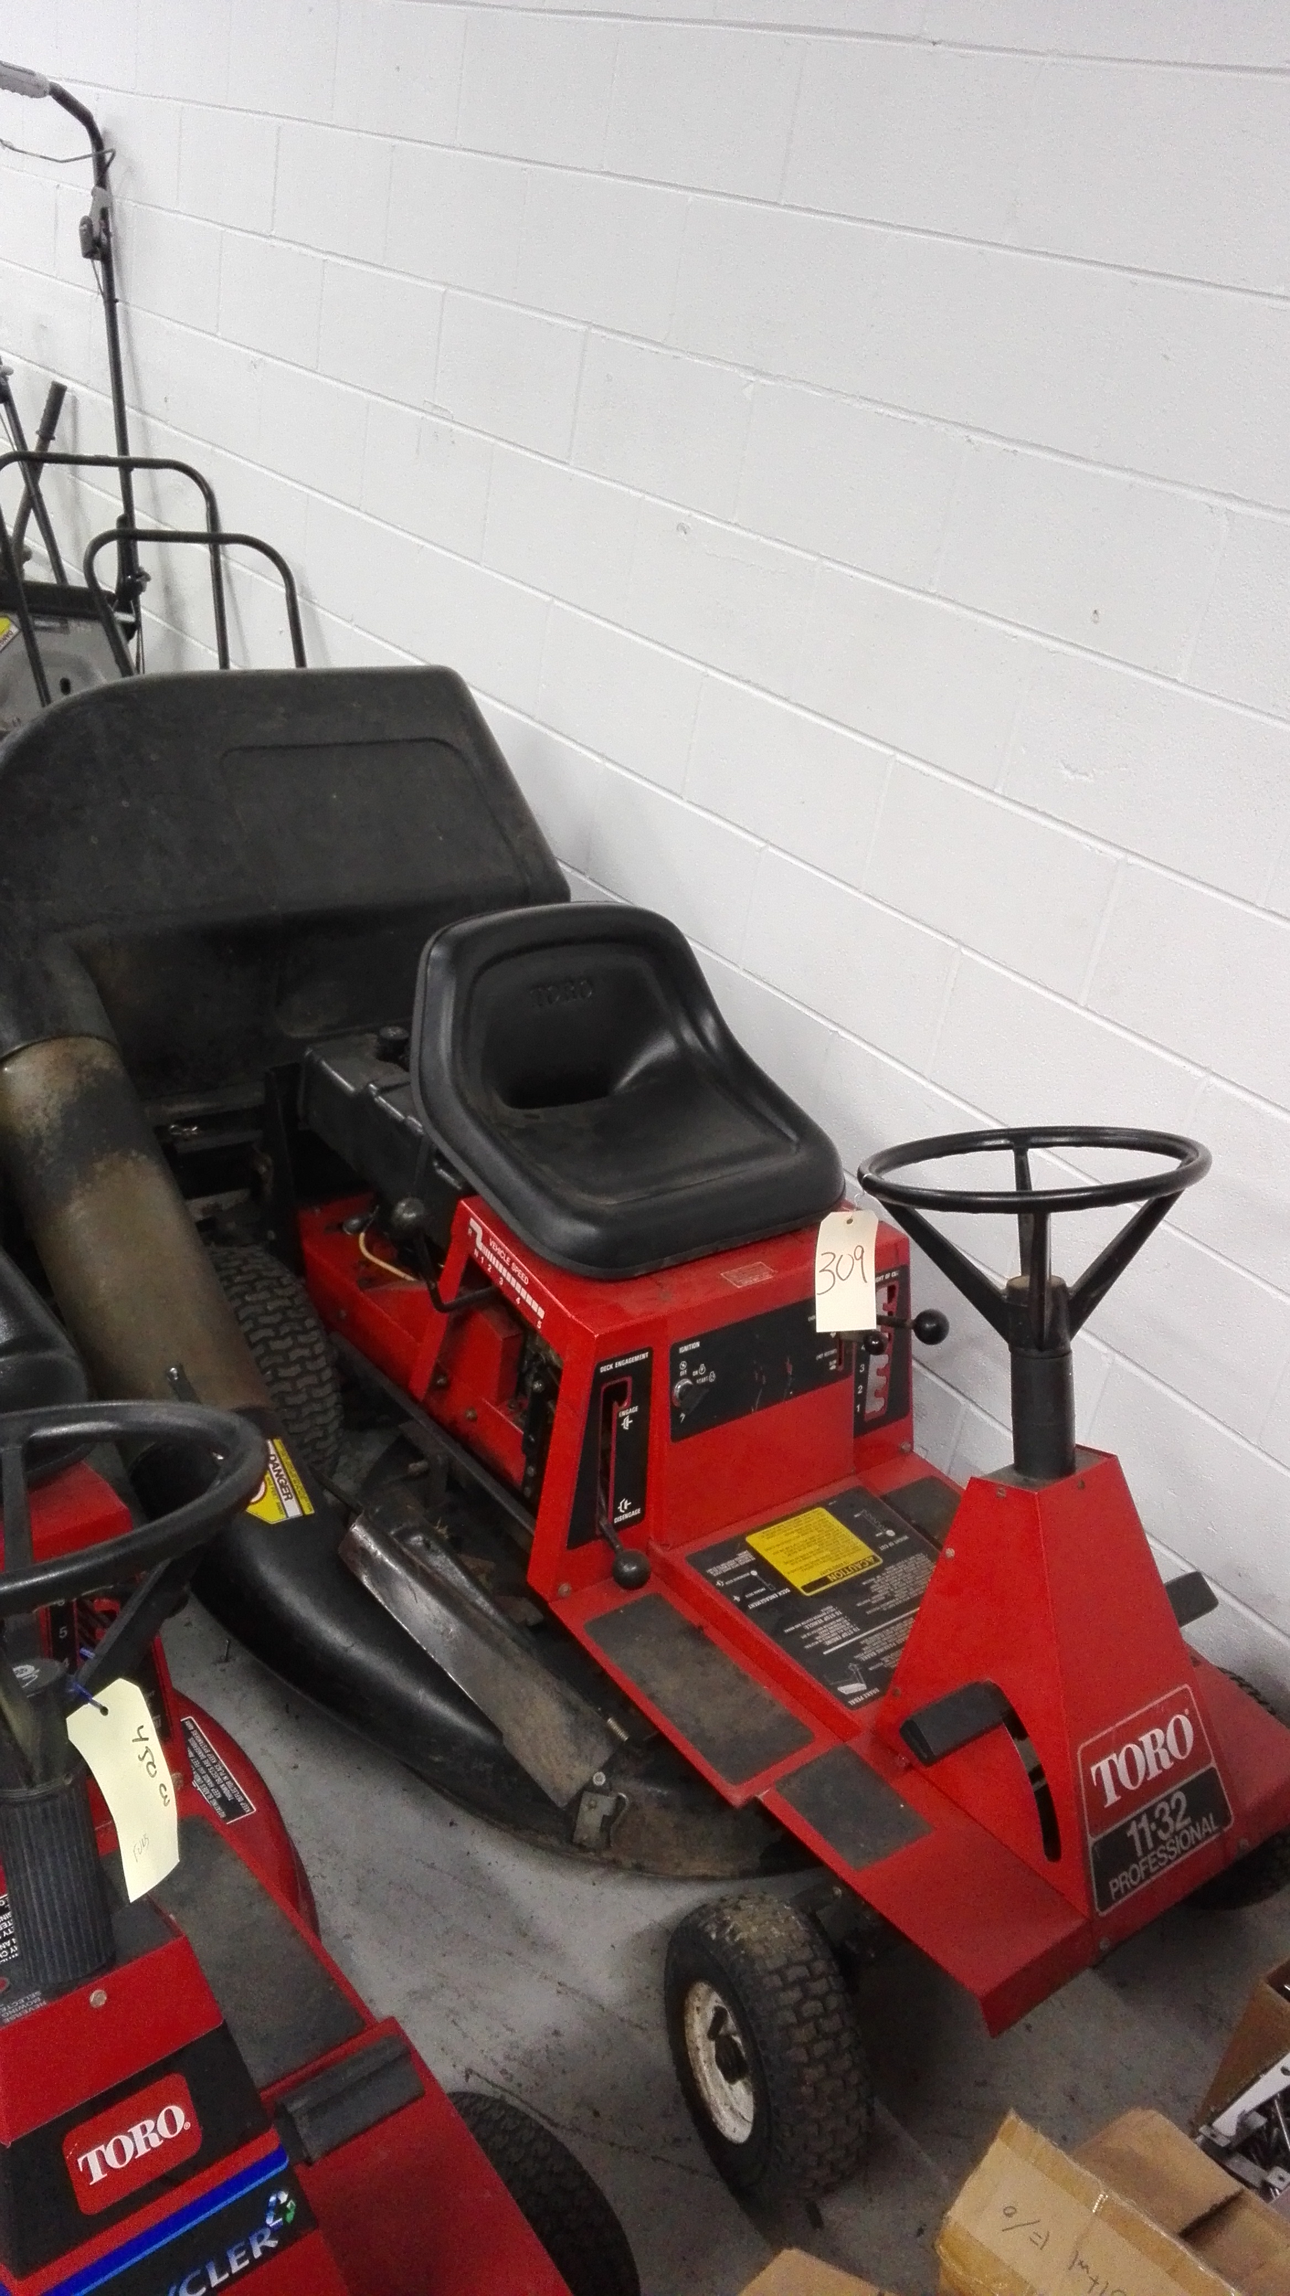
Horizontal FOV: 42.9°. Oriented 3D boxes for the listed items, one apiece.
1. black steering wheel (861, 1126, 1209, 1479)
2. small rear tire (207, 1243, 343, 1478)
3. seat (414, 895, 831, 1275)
[{"bbox_3d":[0.399,0.169,1.671,0.340,0.326,0.340,-5,11,1],"label":"black steering wheel"},{"bbox_3d":[-0.575,0.327,2.290,0.160,0.397,0.397,-13,37,-38],"label":"small rear tire"},{"bbox_3d":[0.005,-0.094,2.071,0.454,0.290,0.462,-13,37,-38],"label":"seat"}]

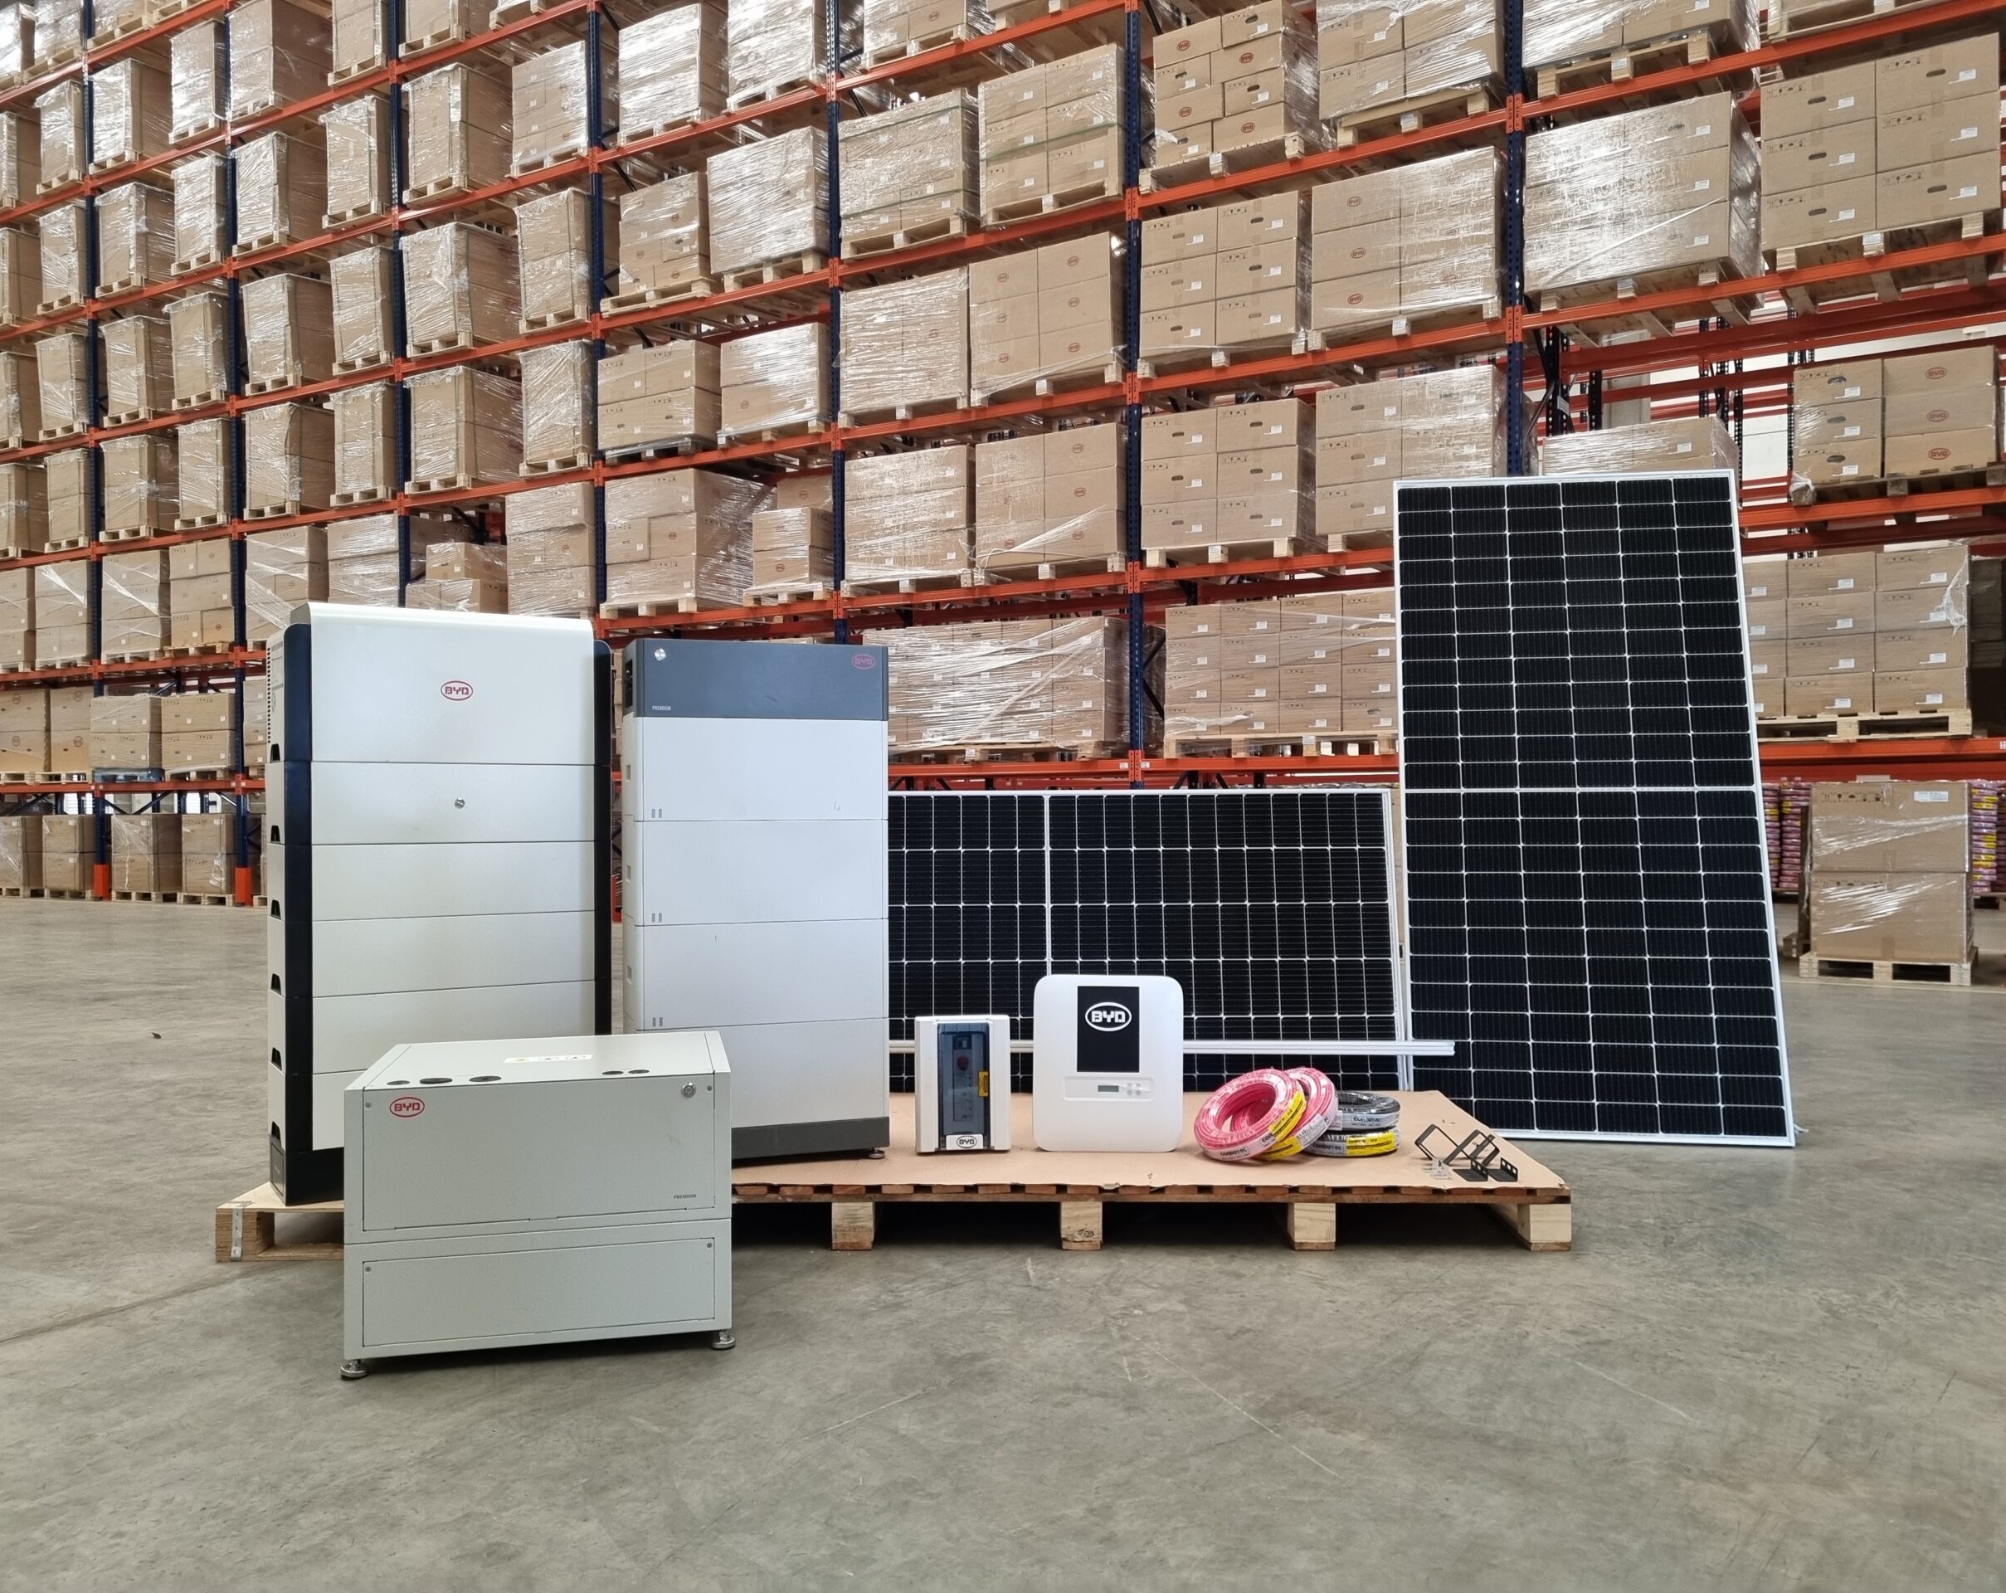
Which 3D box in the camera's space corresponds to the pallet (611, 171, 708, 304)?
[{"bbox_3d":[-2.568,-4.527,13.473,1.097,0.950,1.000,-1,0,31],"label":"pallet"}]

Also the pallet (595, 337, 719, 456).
[{"bbox_3d":[-2.667,-3.256,13.745,1.100,0.890,1.120,-1,0,32],"label":"pallet"}]

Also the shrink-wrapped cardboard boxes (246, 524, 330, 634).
[{"bbox_3d":[-6.931,-2.071,16.401,1.000,1.190,1.110,-1,0,32],"label":"shrink-wrapped cardboard boxes"}]

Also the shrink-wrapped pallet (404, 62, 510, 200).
[{"bbox_3d":[-4.821,-5.941,14.817,0.780,1.090,1.150,-1,0,31],"label":"shrink-wrapped pallet"}]

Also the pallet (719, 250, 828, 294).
[{"bbox_3d":[-1.501,-4.154,13.092,0.960,0.140,1.100,-1,0,32],"label":"pallet"}]

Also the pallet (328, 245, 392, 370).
[{"bbox_3d":[-5.843,-4.630,15.764,0.800,1.120,1.180,-1,0,32],"label":"pallet"}]

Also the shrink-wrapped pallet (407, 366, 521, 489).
[{"bbox_3d":[-4.824,-3.302,14.892,0.786,1.055,1.150,-1,0,31],"label":"shrink-wrapped pallet"}]

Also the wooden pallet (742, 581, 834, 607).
[{"bbox_3d":[-1.431,-1.567,12.838,0.805,0.124,1.061,-1,0,32],"label":"wooden pallet"}]

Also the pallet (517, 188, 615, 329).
[{"bbox_3d":[-3.397,-4.325,13.343,0.740,1.060,1.050,-1,0,31],"label":"pallet"}]

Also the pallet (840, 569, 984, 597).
[{"bbox_3d":[-0.459,-1.586,12.171,1.178,0.132,1.000,-1,0,31],"label":"pallet"}]

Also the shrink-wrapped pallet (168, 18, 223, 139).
[{"bbox_3d":[-8.009,-7.330,16.884,0.803,1.059,1.200,-1,0,31],"label":"shrink-wrapped pallet"}]

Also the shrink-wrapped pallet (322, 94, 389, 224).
[{"bbox_3d":[-5.819,-5.923,15.438,0.780,1.071,1.150,-1,0,31],"label":"shrink-wrapped pallet"}]

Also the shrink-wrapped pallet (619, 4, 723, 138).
[{"bbox_3d":[-2.516,-5.888,13.490,0.903,0.912,1.100,-1,0,31],"label":"shrink-wrapped pallet"}]

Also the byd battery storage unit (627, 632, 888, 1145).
[{"bbox_3d":[-0.597,0.246,3.819,0.585,1.193,0.298,-1,0,-18],"label":"byd battery storage unit"}]

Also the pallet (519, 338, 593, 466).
[{"bbox_3d":[-3.556,-3.313,14.134,0.785,1.051,1.150,-1,0,31],"label":"pallet"}]

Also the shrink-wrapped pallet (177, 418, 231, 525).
[{"bbox_3d":[-7.933,-3.304,16.868,0.803,1.022,1.200,-1,0,31],"label":"shrink-wrapped pallet"}]

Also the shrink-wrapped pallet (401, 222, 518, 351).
[{"bbox_3d":[-4.490,-4.250,13.824,0.728,0.984,1.080,-1,0,31],"label":"shrink-wrapped pallet"}]

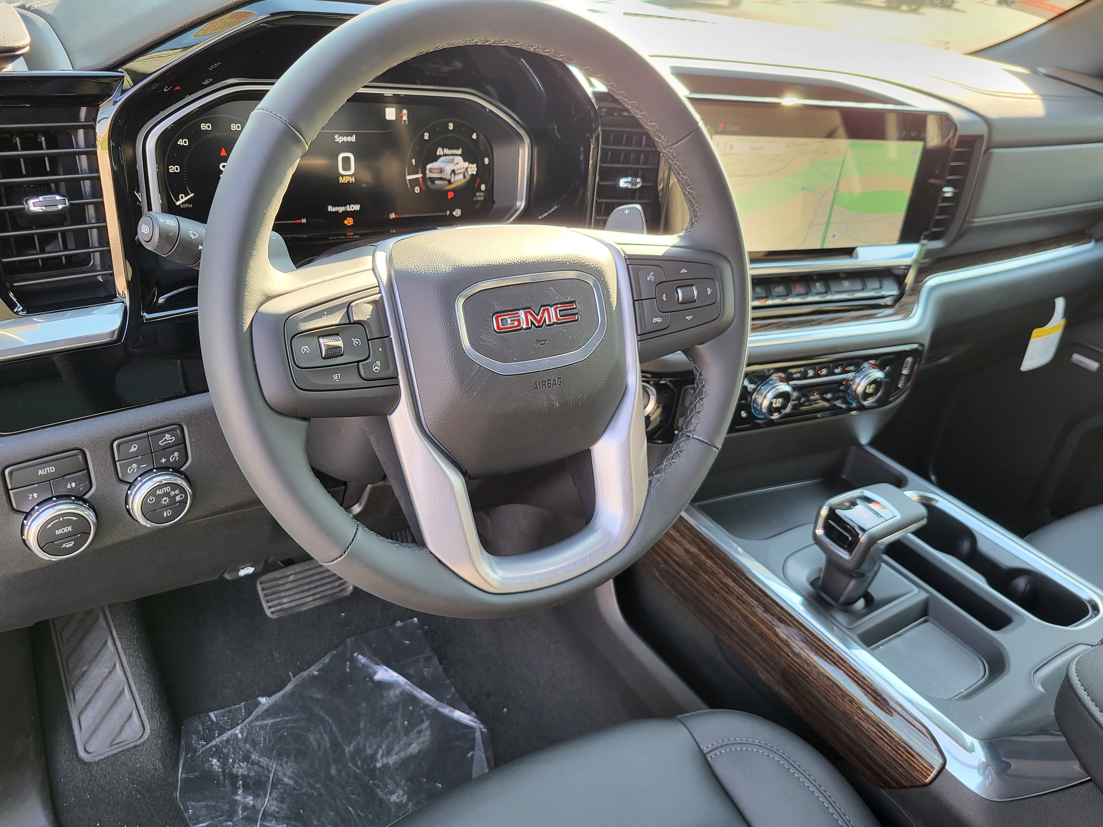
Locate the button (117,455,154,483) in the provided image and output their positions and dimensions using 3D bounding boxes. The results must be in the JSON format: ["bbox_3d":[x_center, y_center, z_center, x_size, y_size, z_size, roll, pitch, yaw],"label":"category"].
[{"bbox_3d":[-0.313,0.041,0.626,0.025,0.019,0.008,-17,22,-37],"label":"button"}]

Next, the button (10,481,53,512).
[{"bbox_3d":[-0.366,0.059,0.584,0.025,0.019,0.008,-17,22,-37],"label":"button"}]

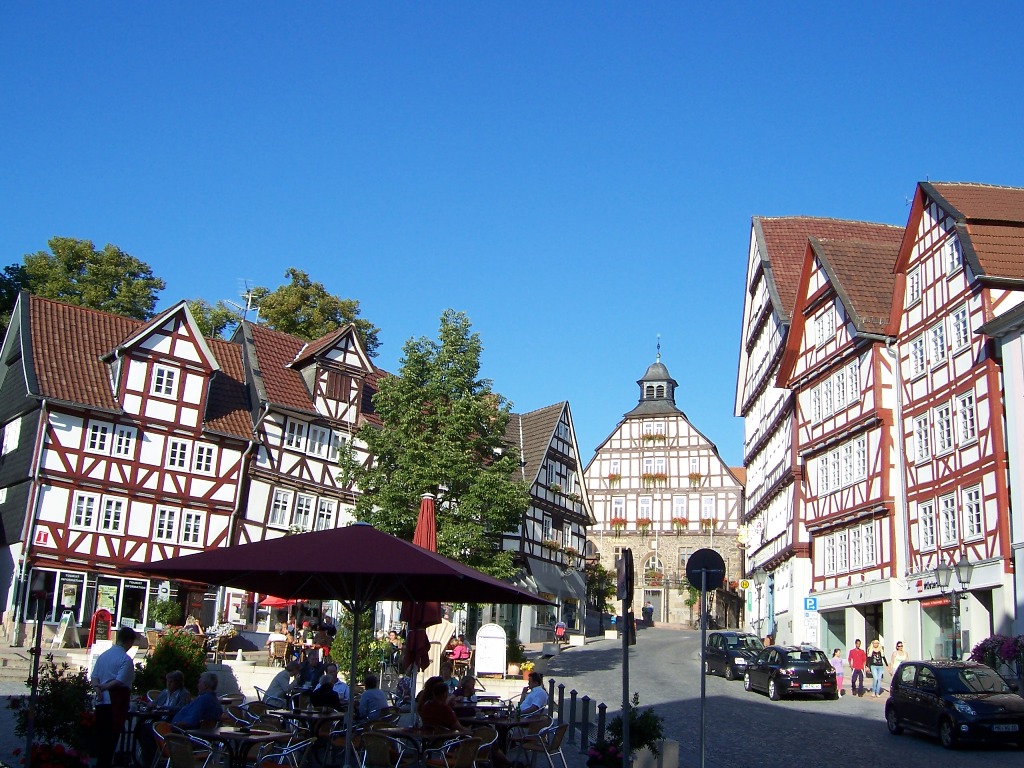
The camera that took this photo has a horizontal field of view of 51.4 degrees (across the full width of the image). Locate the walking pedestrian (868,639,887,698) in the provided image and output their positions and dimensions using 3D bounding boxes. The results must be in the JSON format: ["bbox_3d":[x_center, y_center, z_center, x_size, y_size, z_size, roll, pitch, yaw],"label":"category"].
[{"bbox_3d":[10.666,8.296,31.077,0.510,1.670,0.350,0,-15,12],"label":"walking pedestrian"}]

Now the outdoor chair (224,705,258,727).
[{"bbox_3d":[-3.441,4.610,13.723,0.580,0.780,0.560,-8,-19,35],"label":"outdoor chair"}]

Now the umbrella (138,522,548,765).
[{"bbox_3d":[-1.819,3.229,12.837,3.850,3.060,3.850,-1,-16,16],"label":"umbrella"}]

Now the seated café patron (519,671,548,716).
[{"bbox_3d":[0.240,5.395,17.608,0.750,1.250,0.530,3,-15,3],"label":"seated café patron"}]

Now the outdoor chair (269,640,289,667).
[{"bbox_3d":[-6.530,7.620,29.688,0.570,0.860,0.600,-2,-16,20],"label":"outdoor chair"}]

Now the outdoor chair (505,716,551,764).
[{"bbox_3d":[0.248,4.900,14.738,0.580,0.770,0.560,10,-16,-23],"label":"outdoor chair"}]

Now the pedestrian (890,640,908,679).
[{"bbox_3d":[11.237,8.316,30.873,0.500,1.660,0.350,-1,-16,14],"label":"pedestrian"}]

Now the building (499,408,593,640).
[{"bbox_3d":[-1.261,6.208,47.999,7.500,10.400,8.200,-4,-17,24],"label":"building"}]

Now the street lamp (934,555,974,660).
[{"bbox_3d":[11.504,6.480,27.643,0.450,4.100,1.450,5,-15,-6],"label":"street lamp"}]

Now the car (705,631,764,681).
[{"bbox_3d":[7.886,9.445,36.939,1.670,1.570,3.750,5,-11,-8],"label":"car"}]

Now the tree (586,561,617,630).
[{"bbox_3d":[4.999,12.510,63.000,2.900,4.130,2.900,3,-15,0],"label":"tree"}]

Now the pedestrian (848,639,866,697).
[{"bbox_3d":[10.480,8.620,32.300,0.520,1.700,0.420,1,-15,8],"label":"pedestrian"}]

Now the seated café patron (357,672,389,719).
[{"bbox_3d":[-2.067,4.773,15.131,0.520,1.250,0.800,8,-16,-17],"label":"seated café patron"}]

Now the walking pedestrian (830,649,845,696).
[{"bbox_3d":[9.729,8.645,31.800,0.420,1.420,0.360,13,-18,-32],"label":"walking pedestrian"}]

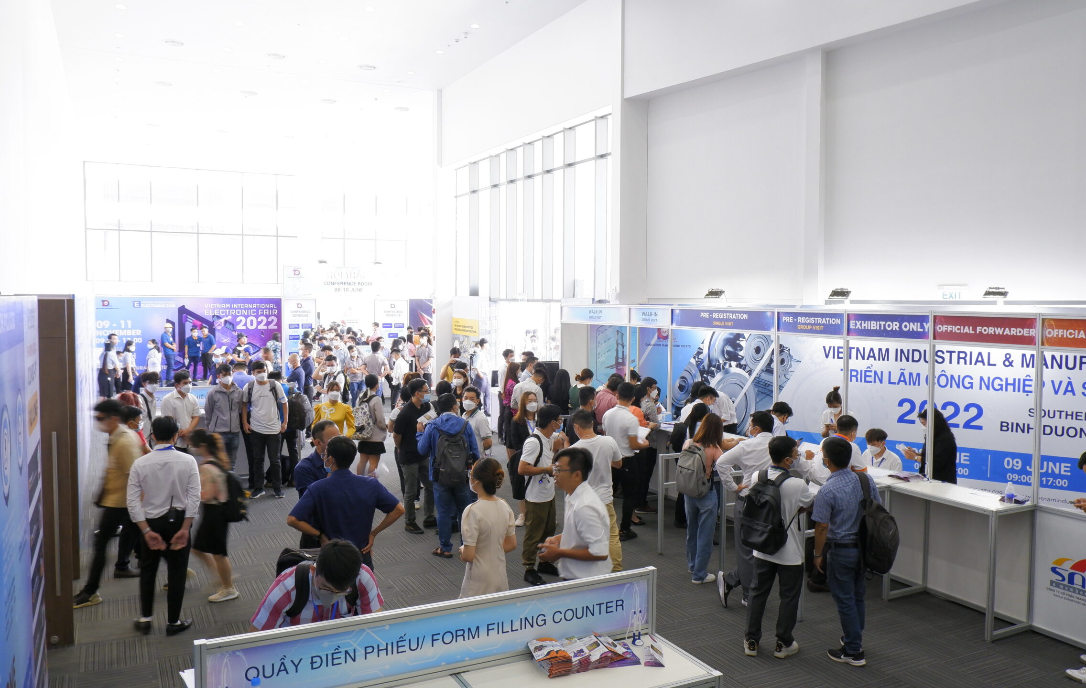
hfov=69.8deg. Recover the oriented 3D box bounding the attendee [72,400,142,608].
[{"bbox_3d":[-3.759,1.356,6.836,0.750,1.710,0.520,-1,4,-25],"label":"attendee"}]

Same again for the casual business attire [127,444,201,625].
[{"bbox_3d":[-3.022,1.517,6.255,0.570,1.450,0.360,-1,4,-19],"label":"casual business attire"}]

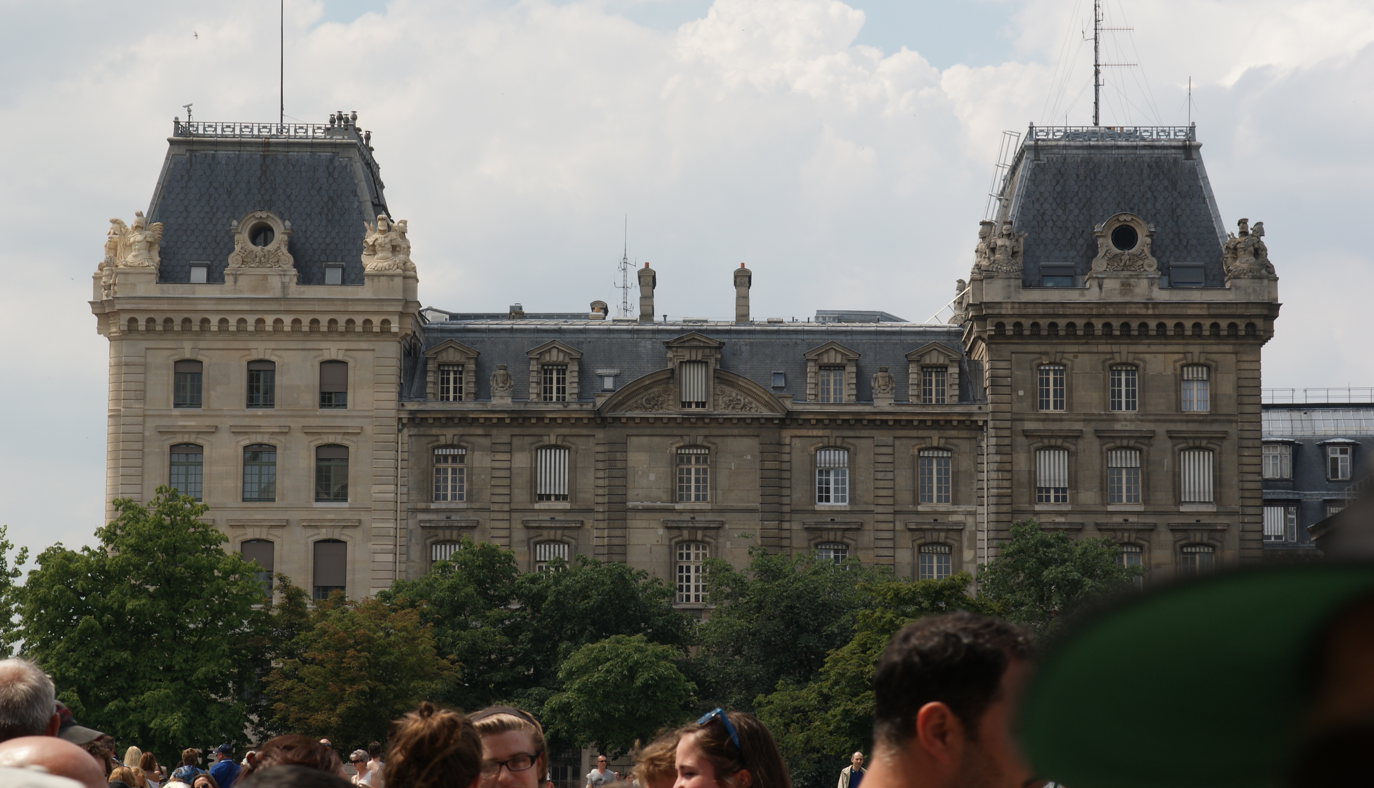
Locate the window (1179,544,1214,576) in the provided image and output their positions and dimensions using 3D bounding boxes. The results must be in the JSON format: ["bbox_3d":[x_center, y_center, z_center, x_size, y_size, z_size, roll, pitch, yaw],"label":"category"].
[{"bbox_3d":[20.994,7.472,141.296,1.370,2.600,0.300,0,-6,0],"label":"window"}]

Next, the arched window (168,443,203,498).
[{"bbox_3d":[-20.617,3.250,141.737,1.370,2.350,0.300,0,-6,0],"label":"arched window"}]

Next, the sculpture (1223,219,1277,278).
[{"bbox_3d":[23.995,-6.191,146.419,2.284,2.585,2.000,0,-6,0],"label":"sculpture"}]

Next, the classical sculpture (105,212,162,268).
[{"bbox_3d":[-25.624,-7.106,159.244,2.684,2.711,1.600,-1,-6,11],"label":"classical sculpture"}]

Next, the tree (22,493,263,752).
[{"bbox_3d":[-15.339,7.258,96.769,6.879,9.226,6.673,0,-6,0],"label":"tree"}]

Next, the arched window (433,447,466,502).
[{"bbox_3d":[-10.188,3.444,147.689,1.429,2.427,0.300,0,-6,0],"label":"arched window"}]

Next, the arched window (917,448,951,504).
[{"bbox_3d":[10.329,3.441,143.243,1.390,2.330,0.300,0,-6,0],"label":"arched window"}]

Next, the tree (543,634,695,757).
[{"bbox_3d":[-1.922,9.482,97.547,4.360,5.319,4.360,0,-6,0],"label":"tree"}]

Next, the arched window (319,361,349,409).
[{"bbox_3d":[-15.086,-0.390,146.899,1.238,2.075,0.300,0,-6,0],"label":"arched window"}]

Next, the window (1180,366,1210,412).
[{"bbox_3d":[23.385,-0.247,158.135,1.308,2.184,0.280,0,-6,0],"label":"window"}]

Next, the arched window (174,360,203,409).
[{"bbox_3d":[-21.101,-0.409,145.531,1.227,2.083,0.300,0,-6,0],"label":"arched window"}]

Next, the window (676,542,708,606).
[{"bbox_3d":[0.201,7.484,142.791,1.340,2.580,0.300,0,-6,0],"label":"window"}]

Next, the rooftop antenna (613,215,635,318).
[{"bbox_3d":[-2.797,-5.705,154.508,0.979,4.747,0.900,0,-6,0],"label":"rooftop antenna"}]

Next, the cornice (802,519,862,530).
[{"bbox_3d":[6.217,5.575,146.454,2.560,0.412,0.420,0,-6,0],"label":"cornice"}]

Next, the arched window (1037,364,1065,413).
[{"bbox_3d":[15.416,-0.236,145.365,1.184,1.962,0.300,0,-6,0],"label":"arched window"}]

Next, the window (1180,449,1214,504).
[{"bbox_3d":[23.395,3.765,157.706,1.600,2.518,0.280,0,-6,0],"label":"window"}]

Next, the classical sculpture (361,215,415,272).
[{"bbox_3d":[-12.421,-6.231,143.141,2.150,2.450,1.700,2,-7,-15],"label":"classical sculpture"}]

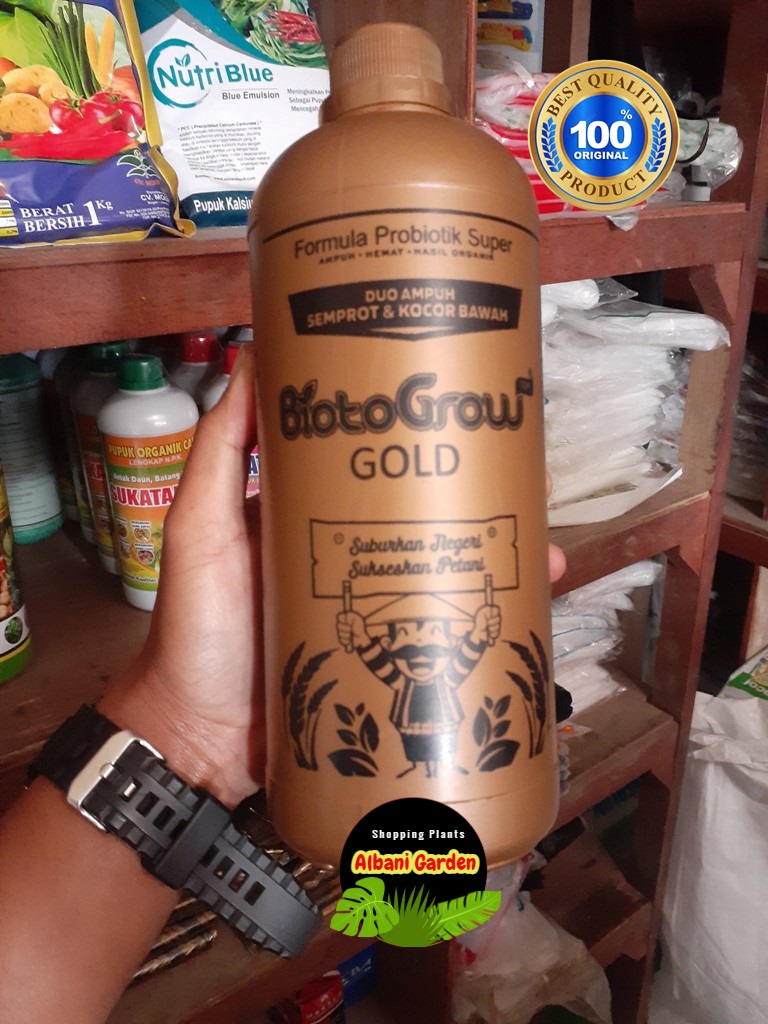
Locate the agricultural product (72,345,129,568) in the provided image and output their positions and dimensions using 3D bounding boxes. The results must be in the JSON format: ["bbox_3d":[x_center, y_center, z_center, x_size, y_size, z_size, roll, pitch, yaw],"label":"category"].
[{"bbox_3d":[-0.263,-0.056,0.821,0.088,0.228,0.088,-7,22,-15],"label":"agricultural product"}]

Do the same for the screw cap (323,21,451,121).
[{"bbox_3d":[0.002,-0.127,0.244,0.039,0.024,0.039,-2,1,0],"label":"screw cap"}]

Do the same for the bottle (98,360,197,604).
[{"bbox_3d":[-0.211,-0.029,0.746,0.088,0.228,0.088,-7,22,-15],"label":"bottle"}]

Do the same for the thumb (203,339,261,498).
[{"bbox_3d":[-0.050,-0.030,0.256,0.021,0.051,0.022,11,-3,-24],"label":"thumb"}]

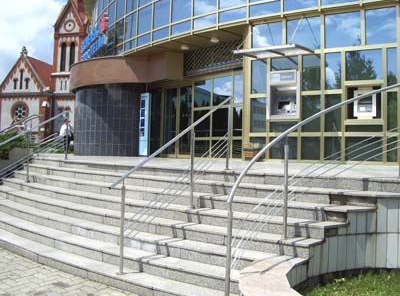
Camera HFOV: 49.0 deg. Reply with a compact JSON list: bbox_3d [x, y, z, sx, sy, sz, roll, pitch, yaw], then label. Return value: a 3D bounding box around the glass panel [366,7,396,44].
[{"bbox_3d":[3.618,-2.417,8.749,0.561,0.686,0.050,1,0,29],"label":"glass panel"}]

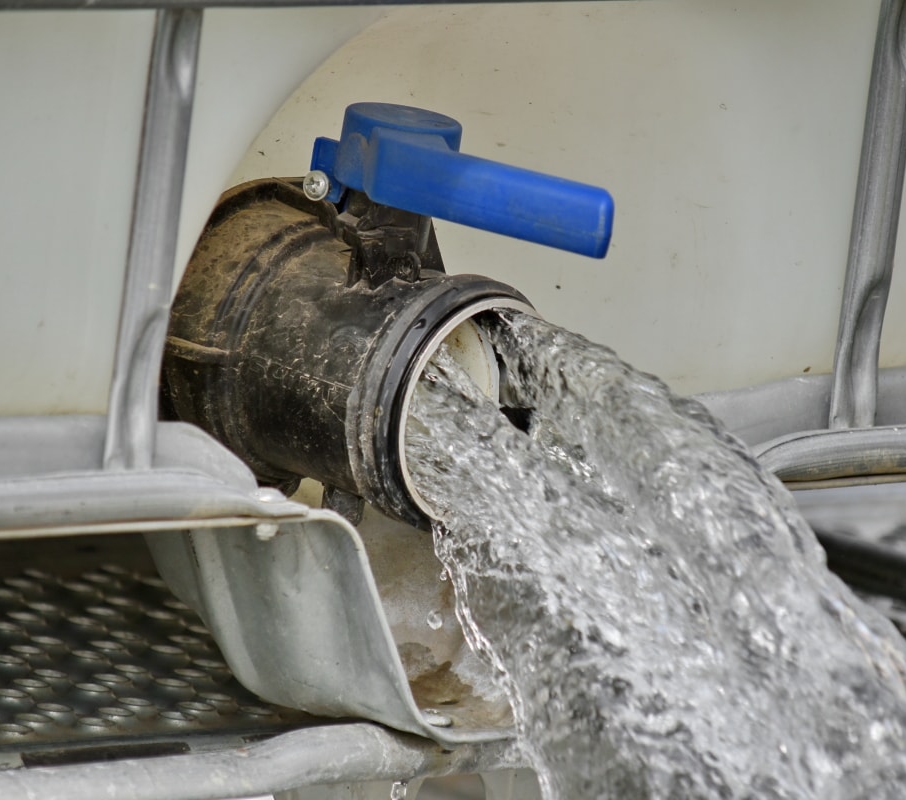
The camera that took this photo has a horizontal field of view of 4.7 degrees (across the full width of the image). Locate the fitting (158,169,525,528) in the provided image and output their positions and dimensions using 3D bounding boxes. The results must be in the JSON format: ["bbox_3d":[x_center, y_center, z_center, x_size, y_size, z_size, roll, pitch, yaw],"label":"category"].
[{"bbox_3d":[-0.037,-0.013,4.248,0.120,0.126,0.146,-4,15,-44],"label":"fitting"}]

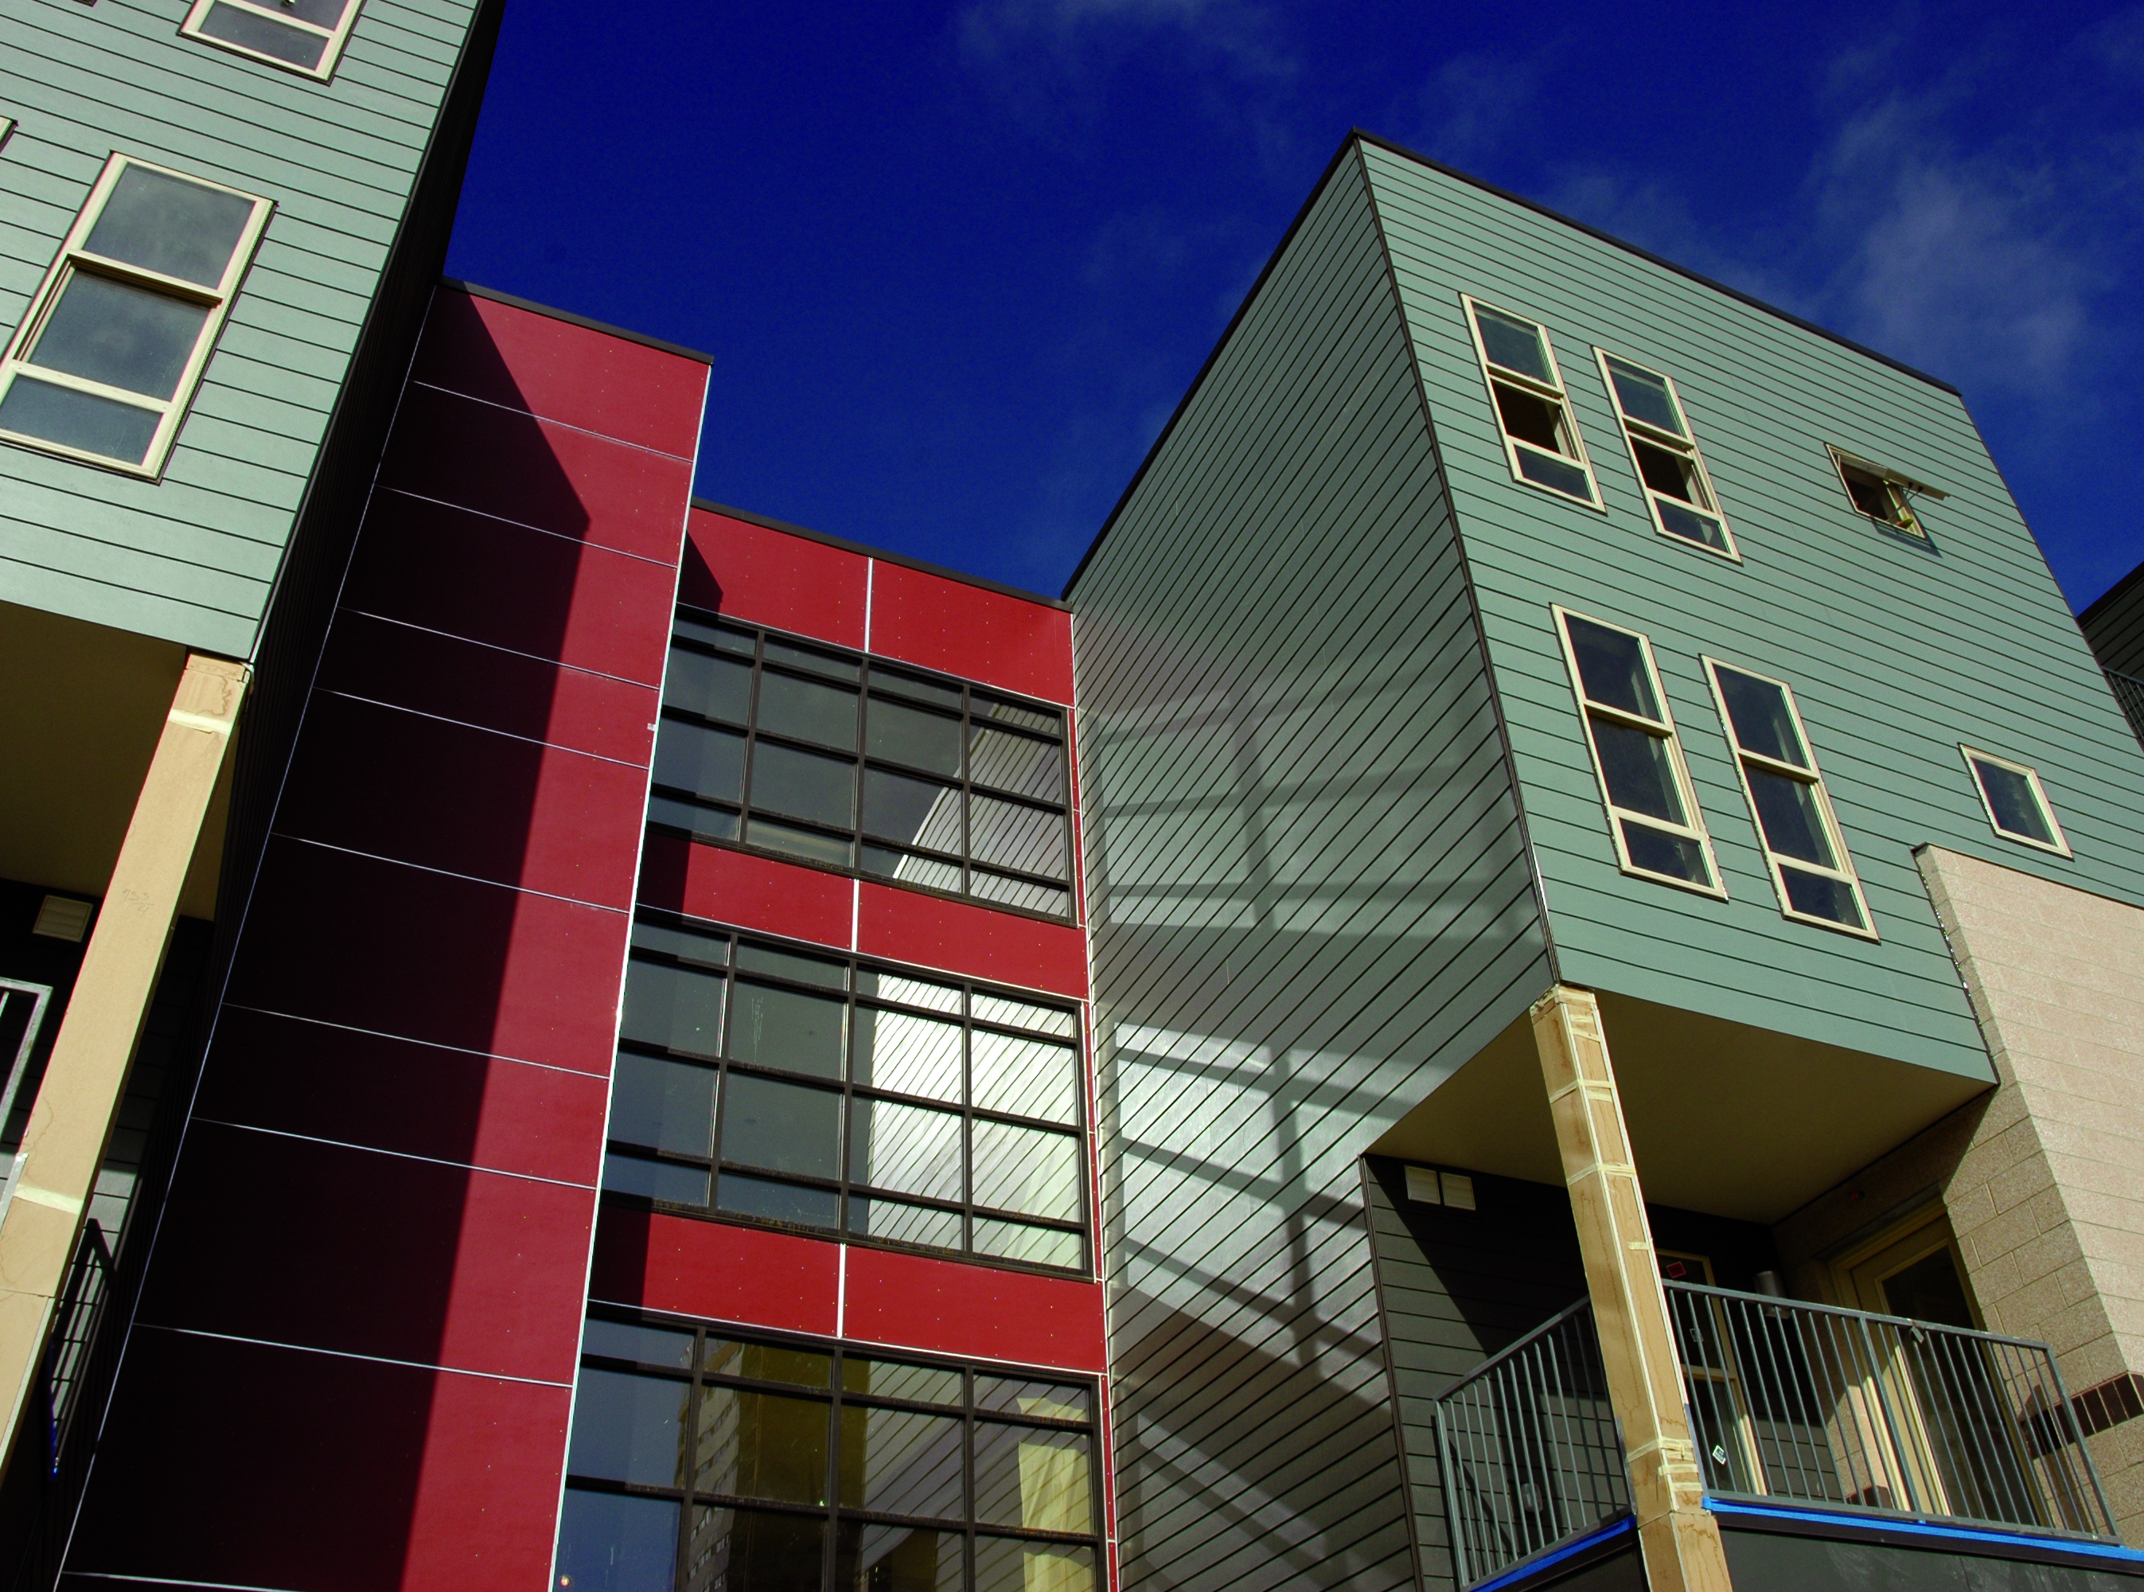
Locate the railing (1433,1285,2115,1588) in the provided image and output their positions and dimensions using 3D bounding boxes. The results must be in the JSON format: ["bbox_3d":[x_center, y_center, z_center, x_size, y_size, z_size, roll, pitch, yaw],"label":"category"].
[{"bbox_3d":[3.398,3.287,8.839,2.630,0.985,1.620,14,-41,-20],"label":"railing"}]

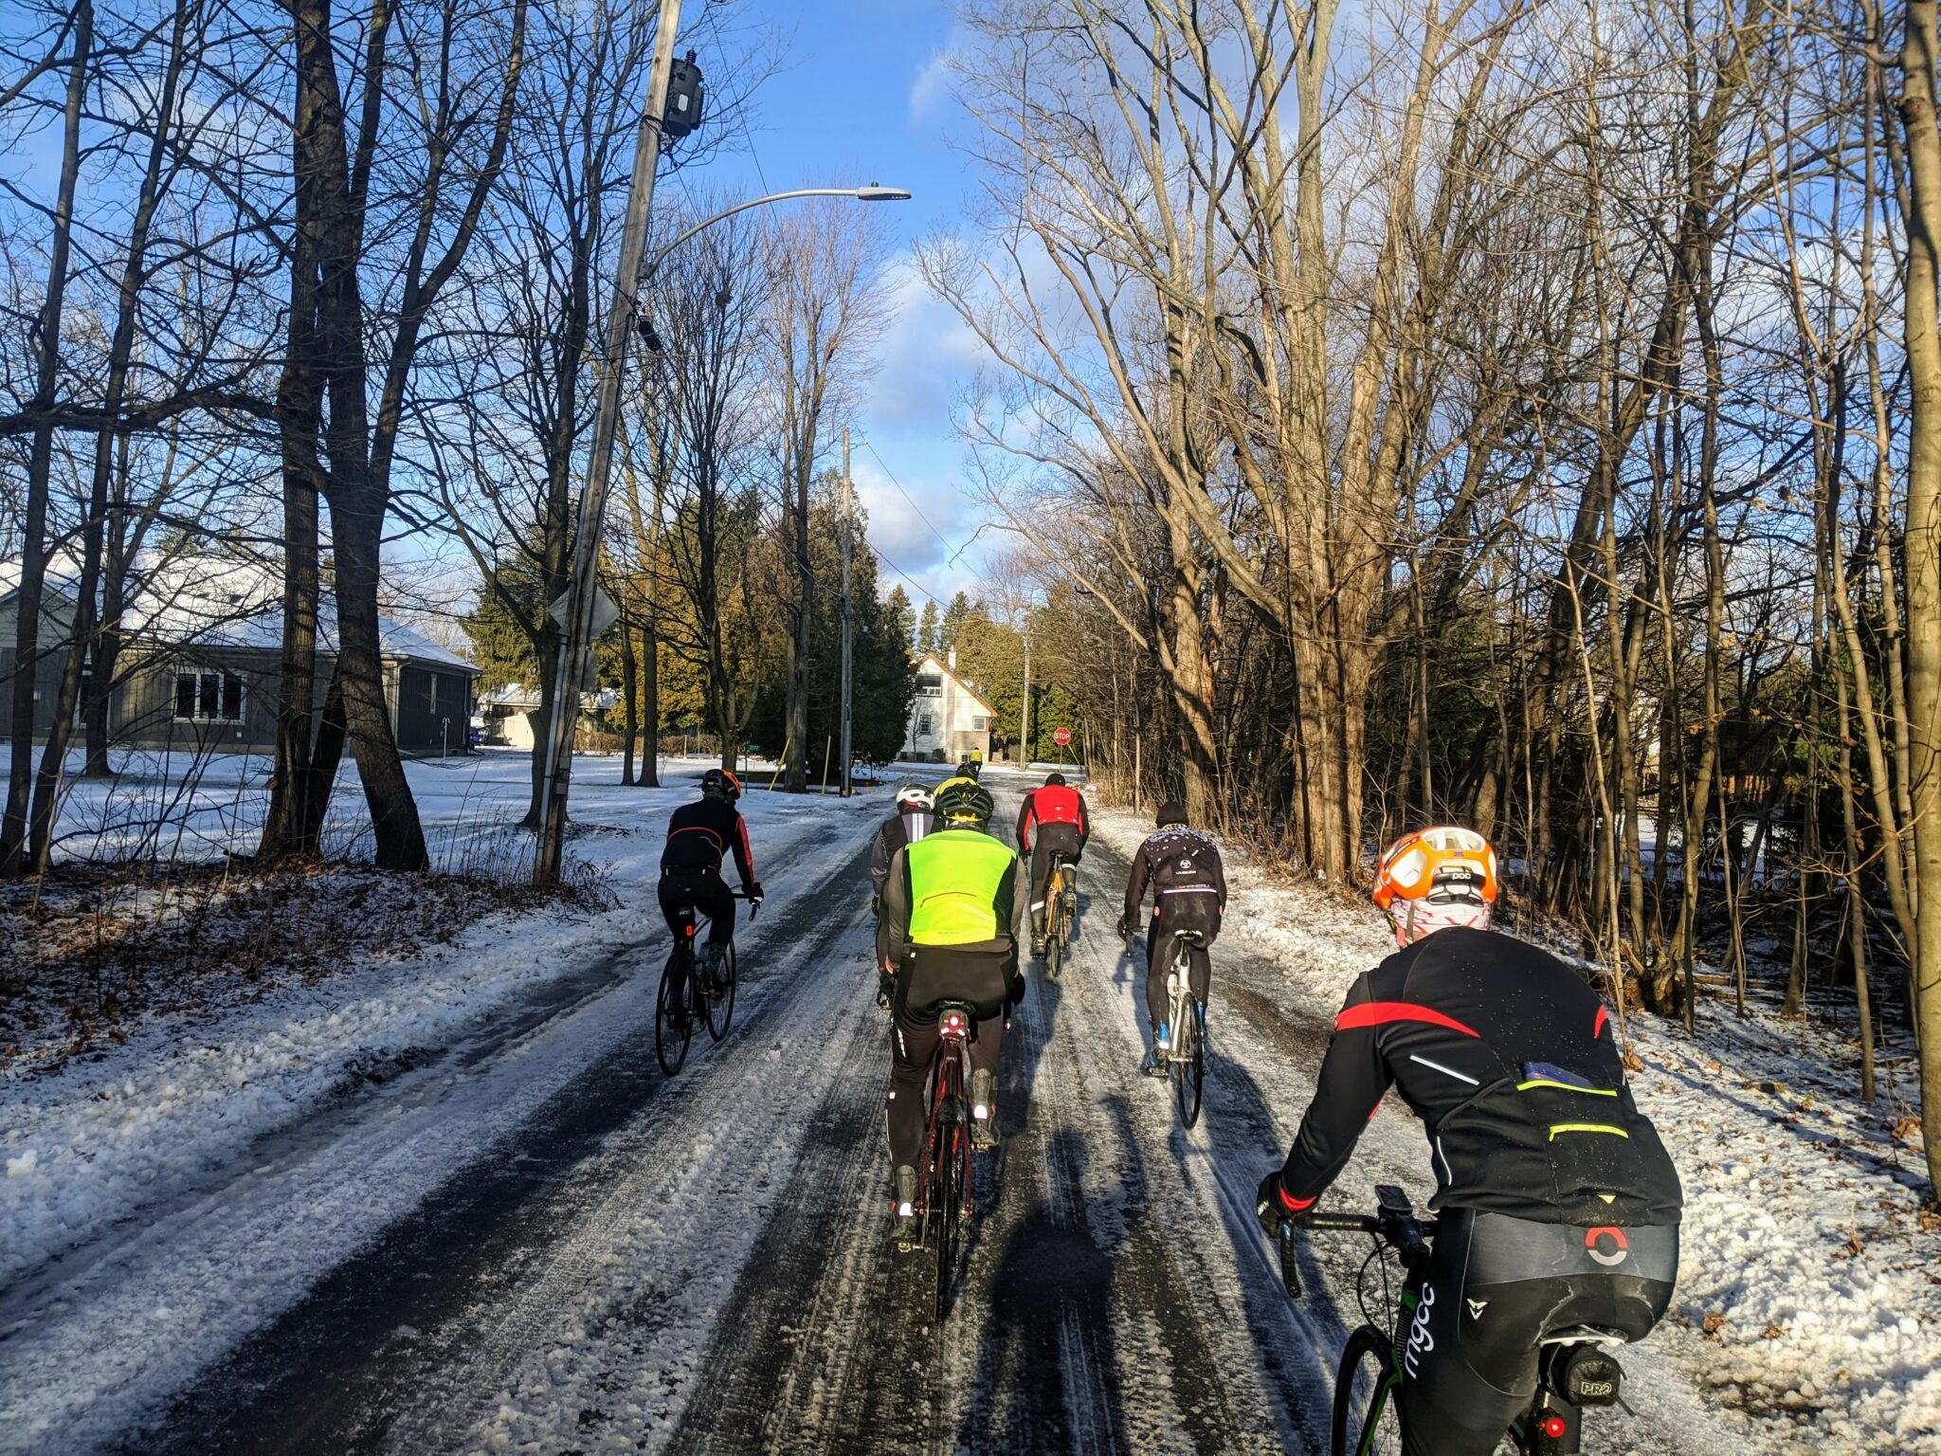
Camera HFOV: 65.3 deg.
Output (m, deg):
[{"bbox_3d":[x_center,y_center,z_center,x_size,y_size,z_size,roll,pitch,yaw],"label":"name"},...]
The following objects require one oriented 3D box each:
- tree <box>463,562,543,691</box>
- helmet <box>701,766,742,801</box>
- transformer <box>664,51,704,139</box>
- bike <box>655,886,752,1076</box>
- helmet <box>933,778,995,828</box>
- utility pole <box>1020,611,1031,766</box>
[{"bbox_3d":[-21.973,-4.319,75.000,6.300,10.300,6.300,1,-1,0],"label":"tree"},{"bbox_3d":[-1.446,0.331,8.800,0.210,0.180,0.280,1,-1,25],"label":"helmet"},{"bbox_3d":[-3.493,-7.727,18.500,0.460,0.900,0.450,7,-1,9],"label":"transformer"},{"bbox_3d":[-1.560,1.400,8.720,0.430,0.980,1.670,2,-1,5],"label":"bike"},{"bbox_3d":[-0.024,0.264,5.380,0.210,0.175,0.280,1,-1,-6],"label":"helmet"},{"bbox_3d":[3.305,-2.292,88.000,0.320,9.500,0.320,3,-1,0],"label":"utility pole"}]

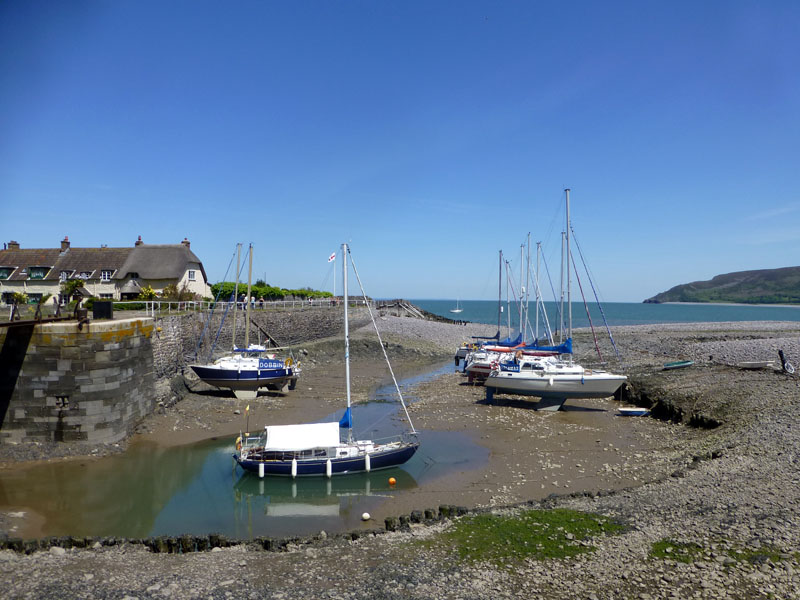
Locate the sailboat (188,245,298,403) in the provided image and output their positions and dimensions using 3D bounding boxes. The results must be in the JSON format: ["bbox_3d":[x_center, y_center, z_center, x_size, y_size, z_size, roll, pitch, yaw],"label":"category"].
[{"bbox_3d":[-11.276,1.486,40.200,7.608,11.162,2.600,1,0,-5],"label":"sailboat"}]

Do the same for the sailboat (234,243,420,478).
[{"bbox_3d":[-3.080,2.569,24.200,7.920,10.154,2.450,1,0,-9],"label":"sailboat"}]

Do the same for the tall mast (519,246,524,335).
[{"bbox_3d":[11.075,-0.592,50.500,0.180,8.923,0.180,1,0,13],"label":"tall mast"}]

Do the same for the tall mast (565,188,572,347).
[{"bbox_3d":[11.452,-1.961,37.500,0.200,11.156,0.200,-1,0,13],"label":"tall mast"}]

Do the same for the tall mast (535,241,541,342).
[{"bbox_3d":[11.361,-0.492,45.500,0.180,8.778,0.180,1,0,13],"label":"tall mast"}]

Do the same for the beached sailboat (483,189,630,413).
[{"bbox_3d":[10.473,-0.114,37.700,9.239,14.929,3.000,1,0,13],"label":"beached sailboat"}]

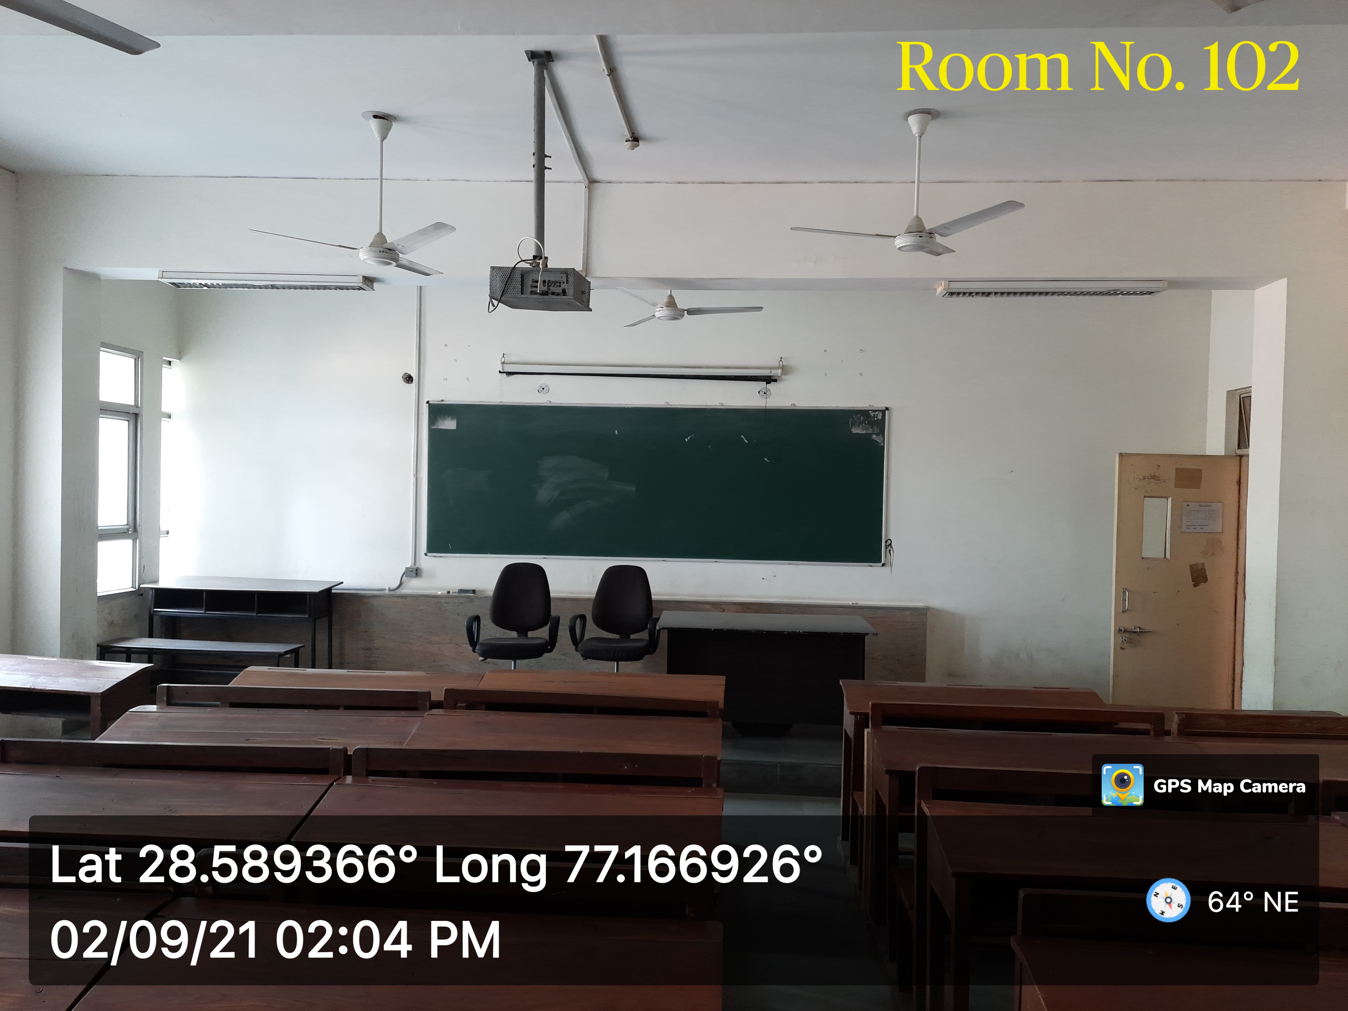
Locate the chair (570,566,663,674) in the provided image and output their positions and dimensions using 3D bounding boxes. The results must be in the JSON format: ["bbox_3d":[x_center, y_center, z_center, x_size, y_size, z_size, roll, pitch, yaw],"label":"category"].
[{"bbox_3d":[-0.415,0.935,6.641,0.650,0.990,0.640,1,1,3],"label":"chair"}]

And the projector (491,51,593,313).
[{"bbox_3d":[-0.563,-1.379,3.991,0.360,1.070,0.340,1,0,7],"label":"projector"}]

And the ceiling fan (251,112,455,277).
[{"bbox_3d":[-1.465,-1.574,4.652,1.170,0.730,1.170,1,0,3],"label":"ceiling fan"}]

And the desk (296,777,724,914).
[{"bbox_3d":[-0.455,1.256,2.755,1.200,0.780,0.370,1,1,3],"label":"desk"}]

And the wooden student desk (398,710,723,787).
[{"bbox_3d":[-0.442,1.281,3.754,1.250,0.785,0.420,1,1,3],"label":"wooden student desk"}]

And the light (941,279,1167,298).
[{"bbox_3d":[2.196,-1.260,5.466,1.250,0.065,0.200,1,1,3],"label":"light"}]

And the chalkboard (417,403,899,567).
[{"bbox_3d":[-0.161,-0.180,7.377,3.650,1.220,0.035,1,0,3],"label":"chalkboard"}]

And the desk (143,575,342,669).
[{"bbox_3d":[-3.196,0.971,6.931,1.300,0.785,0.460,1,1,3],"label":"desk"}]

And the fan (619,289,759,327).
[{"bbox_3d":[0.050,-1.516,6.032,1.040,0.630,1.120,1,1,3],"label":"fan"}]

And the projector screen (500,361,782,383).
[{"bbox_3d":[-0.261,-1.034,7.265,2.210,0.125,0.100,1,1,3],"label":"projector screen"}]

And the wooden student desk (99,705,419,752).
[{"bbox_3d":[-1.555,1.209,3.499,1.120,0.790,0.400,1,0,3],"label":"wooden student desk"}]

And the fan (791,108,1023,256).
[{"bbox_3d":[1.076,-1.517,4.392,1.040,0.670,1.120,1,1,3],"label":"fan"}]

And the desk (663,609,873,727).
[{"bbox_3d":[0.573,1.102,6.020,1.319,0.700,0.850,1,0,3],"label":"desk"}]

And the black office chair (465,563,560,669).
[{"bbox_3d":[-1.050,0.899,6.289,0.630,1.030,0.620,1,0,3],"label":"black office chair"}]

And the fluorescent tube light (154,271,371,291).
[{"bbox_3d":[-2.518,-1.379,5.795,1.270,0.060,0.230,1,0,3],"label":"fluorescent tube light"}]

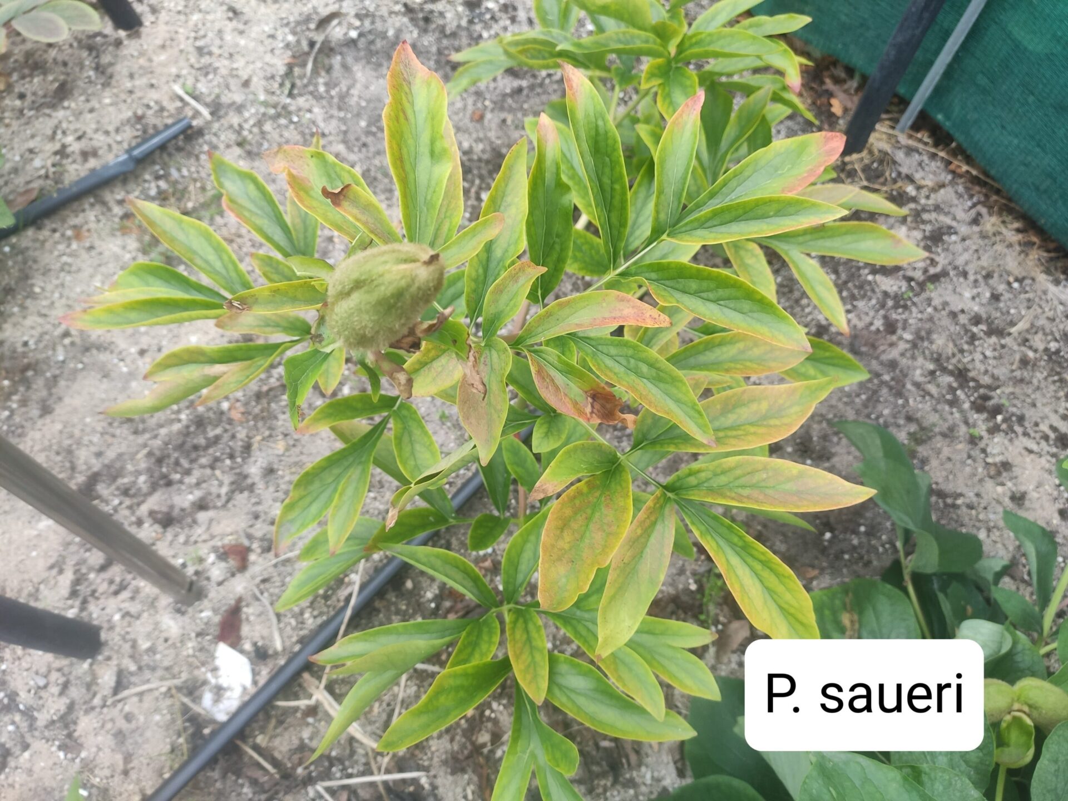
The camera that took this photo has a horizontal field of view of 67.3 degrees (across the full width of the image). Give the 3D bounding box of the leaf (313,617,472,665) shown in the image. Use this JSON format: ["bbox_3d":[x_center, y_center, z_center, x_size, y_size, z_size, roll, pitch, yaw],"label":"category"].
[{"bbox_3d":[-0.105,0.179,0.597,0.126,0.013,0.025,-14,61,8],"label":"leaf"}]

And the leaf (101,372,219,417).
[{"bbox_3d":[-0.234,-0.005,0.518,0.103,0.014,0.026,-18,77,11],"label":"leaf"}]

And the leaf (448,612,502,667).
[{"bbox_3d":[-0.039,0.171,0.562,0.029,0.012,0.052,39,90,13],"label":"leaf"}]

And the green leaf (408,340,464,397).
[{"bbox_3d":[-0.051,-0.017,0.417,0.039,0.012,0.027,-42,81,0],"label":"green leaf"}]

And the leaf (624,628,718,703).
[{"bbox_3d":[0.102,0.194,0.590,0.082,0.010,0.025,34,67,6],"label":"leaf"}]

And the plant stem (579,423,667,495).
[{"bbox_3d":[0.054,0.034,0.480,0.070,0.007,0.007,38,70,12],"label":"plant stem"}]

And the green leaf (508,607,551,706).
[{"bbox_3d":[-0.003,0.175,0.550,0.028,0.012,0.069,-18,90,-8],"label":"green leaf"}]

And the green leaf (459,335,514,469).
[{"bbox_3d":[-0.024,0.000,0.415,0.027,0.016,0.066,3,81,-1],"label":"green leaf"}]

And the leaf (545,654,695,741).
[{"bbox_3d":[0.053,0.200,0.535,0.120,0.018,0.035,28,67,-5],"label":"leaf"}]

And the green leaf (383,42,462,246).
[{"bbox_3d":[-0.057,-0.129,0.407,0.037,0.020,0.110,-3,82,-6],"label":"green leaf"}]

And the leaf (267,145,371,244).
[{"bbox_3d":[-0.110,-0.108,0.420,0.029,0.018,0.081,-44,76,-8],"label":"leaf"}]

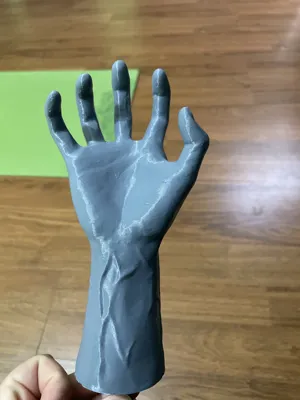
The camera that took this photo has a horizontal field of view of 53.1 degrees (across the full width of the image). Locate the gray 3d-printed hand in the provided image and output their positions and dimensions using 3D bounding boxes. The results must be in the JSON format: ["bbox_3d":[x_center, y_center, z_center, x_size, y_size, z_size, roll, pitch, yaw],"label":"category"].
[{"bbox_3d":[-0.016,0.015,0.216,0.116,0.075,0.226,0,92,-3],"label":"gray 3d-printed hand"}]

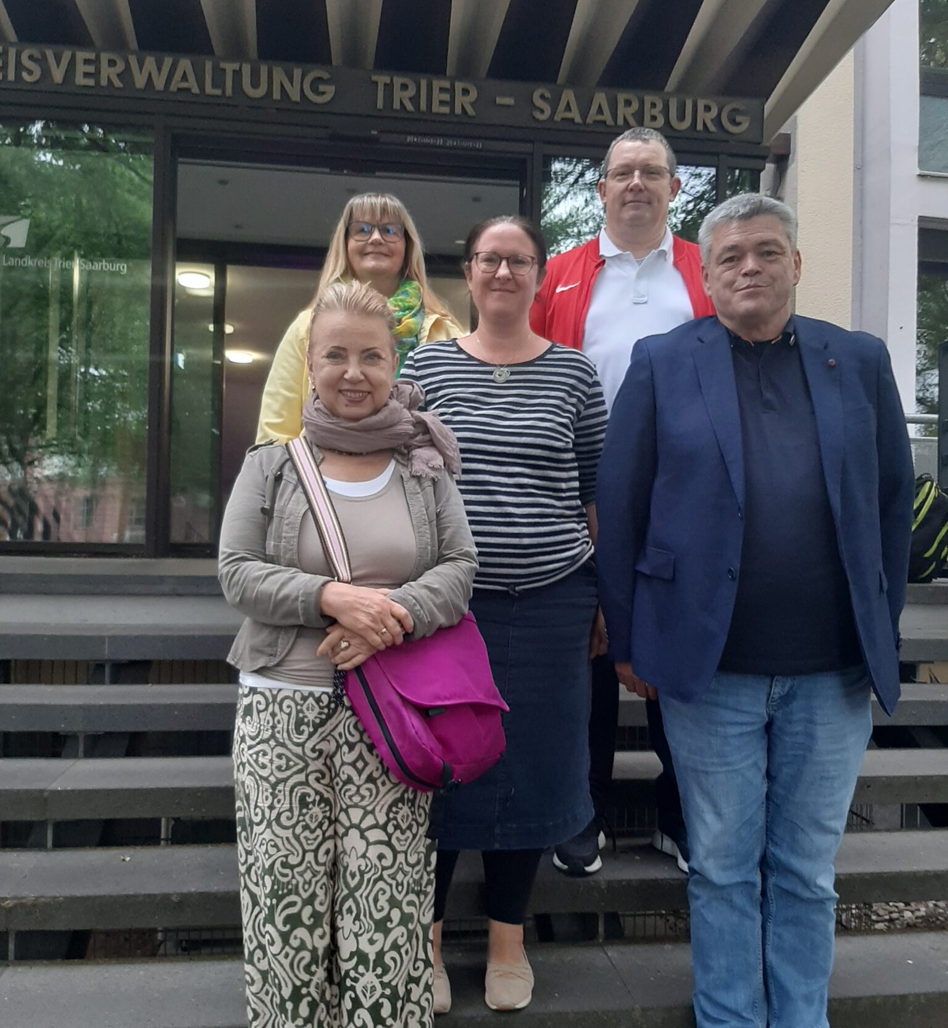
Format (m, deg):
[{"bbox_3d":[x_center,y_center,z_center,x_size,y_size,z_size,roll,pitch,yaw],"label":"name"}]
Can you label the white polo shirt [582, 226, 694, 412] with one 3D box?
[{"bbox_3d":[0.405,-0.355,2.460,0.520,0.720,0.290,1,0,6],"label":"white polo shirt"}]

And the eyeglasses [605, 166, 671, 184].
[{"bbox_3d":[0.404,-0.805,2.400,0.150,0.041,0.140,1,0,11],"label":"eyeglasses"}]

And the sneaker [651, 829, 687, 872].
[{"bbox_3d":[0.545,0.795,2.430,0.110,0.110,0.300,1,0,-20],"label":"sneaker"}]

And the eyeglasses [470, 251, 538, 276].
[{"bbox_3d":[0.068,-0.524,2.110,0.138,0.047,0.140,3,0,1],"label":"eyeglasses"}]

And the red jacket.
[{"bbox_3d":[0.405,-0.350,2.470,0.580,0.700,0.320,1,0,6],"label":"red jacket"}]

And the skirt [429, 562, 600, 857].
[{"bbox_3d":[0.045,0.385,2.130,0.450,0.610,0.330,1,0,-3],"label":"skirt"}]

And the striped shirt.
[{"bbox_3d":[0.060,-0.110,2.130,0.460,0.550,0.300,1,0,-2],"label":"striped shirt"}]

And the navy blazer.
[{"bbox_3d":[0.537,-0.003,1.900,0.590,0.760,0.330,1,0,8],"label":"navy blazer"}]

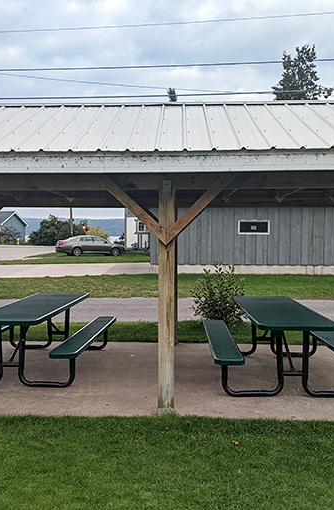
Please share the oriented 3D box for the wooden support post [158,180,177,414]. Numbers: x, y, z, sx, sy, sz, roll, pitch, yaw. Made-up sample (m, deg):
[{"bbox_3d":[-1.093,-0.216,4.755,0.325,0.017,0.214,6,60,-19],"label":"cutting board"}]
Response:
[{"bbox_3d":[0.002,0.391,4.816,0.140,2.137,0.140,0,2,2],"label":"wooden support post"}]

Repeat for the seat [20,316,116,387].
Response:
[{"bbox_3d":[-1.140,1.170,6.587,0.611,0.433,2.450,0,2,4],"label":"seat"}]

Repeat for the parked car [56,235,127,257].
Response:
[{"bbox_3d":[-5.625,-0.693,39.100,5.010,1.480,1.850,-1,2,-24],"label":"parked car"}]

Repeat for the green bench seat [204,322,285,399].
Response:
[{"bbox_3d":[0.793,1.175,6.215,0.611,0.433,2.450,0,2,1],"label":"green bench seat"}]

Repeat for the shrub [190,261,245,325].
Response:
[{"bbox_3d":[0.875,0.686,9.100,0.900,1.150,0.900,0,2,2],"label":"shrub"}]

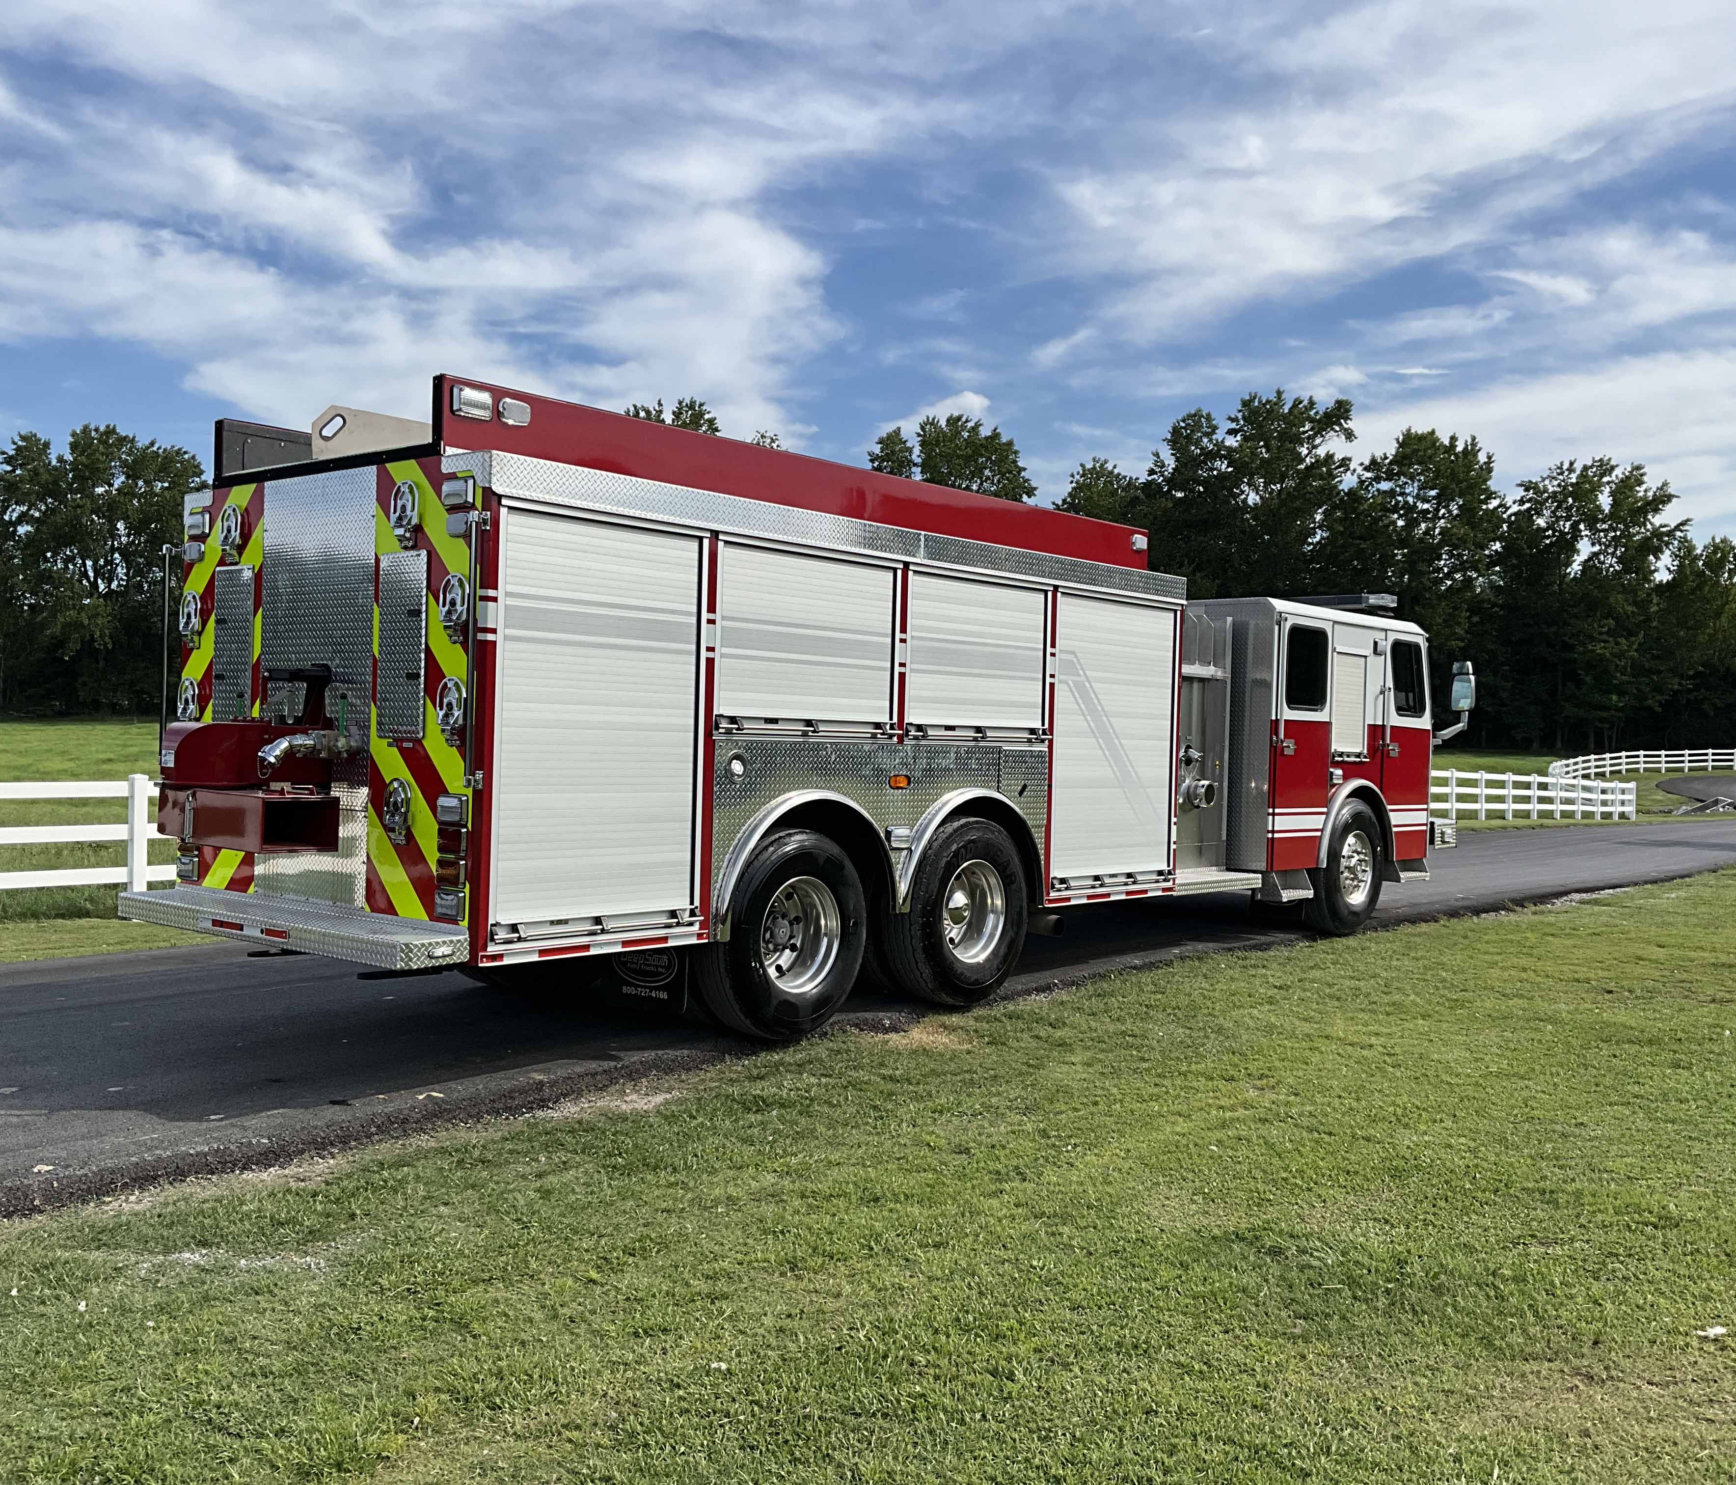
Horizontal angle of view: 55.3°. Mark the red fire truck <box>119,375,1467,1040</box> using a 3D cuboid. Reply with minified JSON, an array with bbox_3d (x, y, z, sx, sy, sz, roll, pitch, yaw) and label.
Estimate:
[{"bbox_3d":[0.845,0.007,11.537,2.600,2.980,11.060,1,0,40],"label":"red fire truck"}]

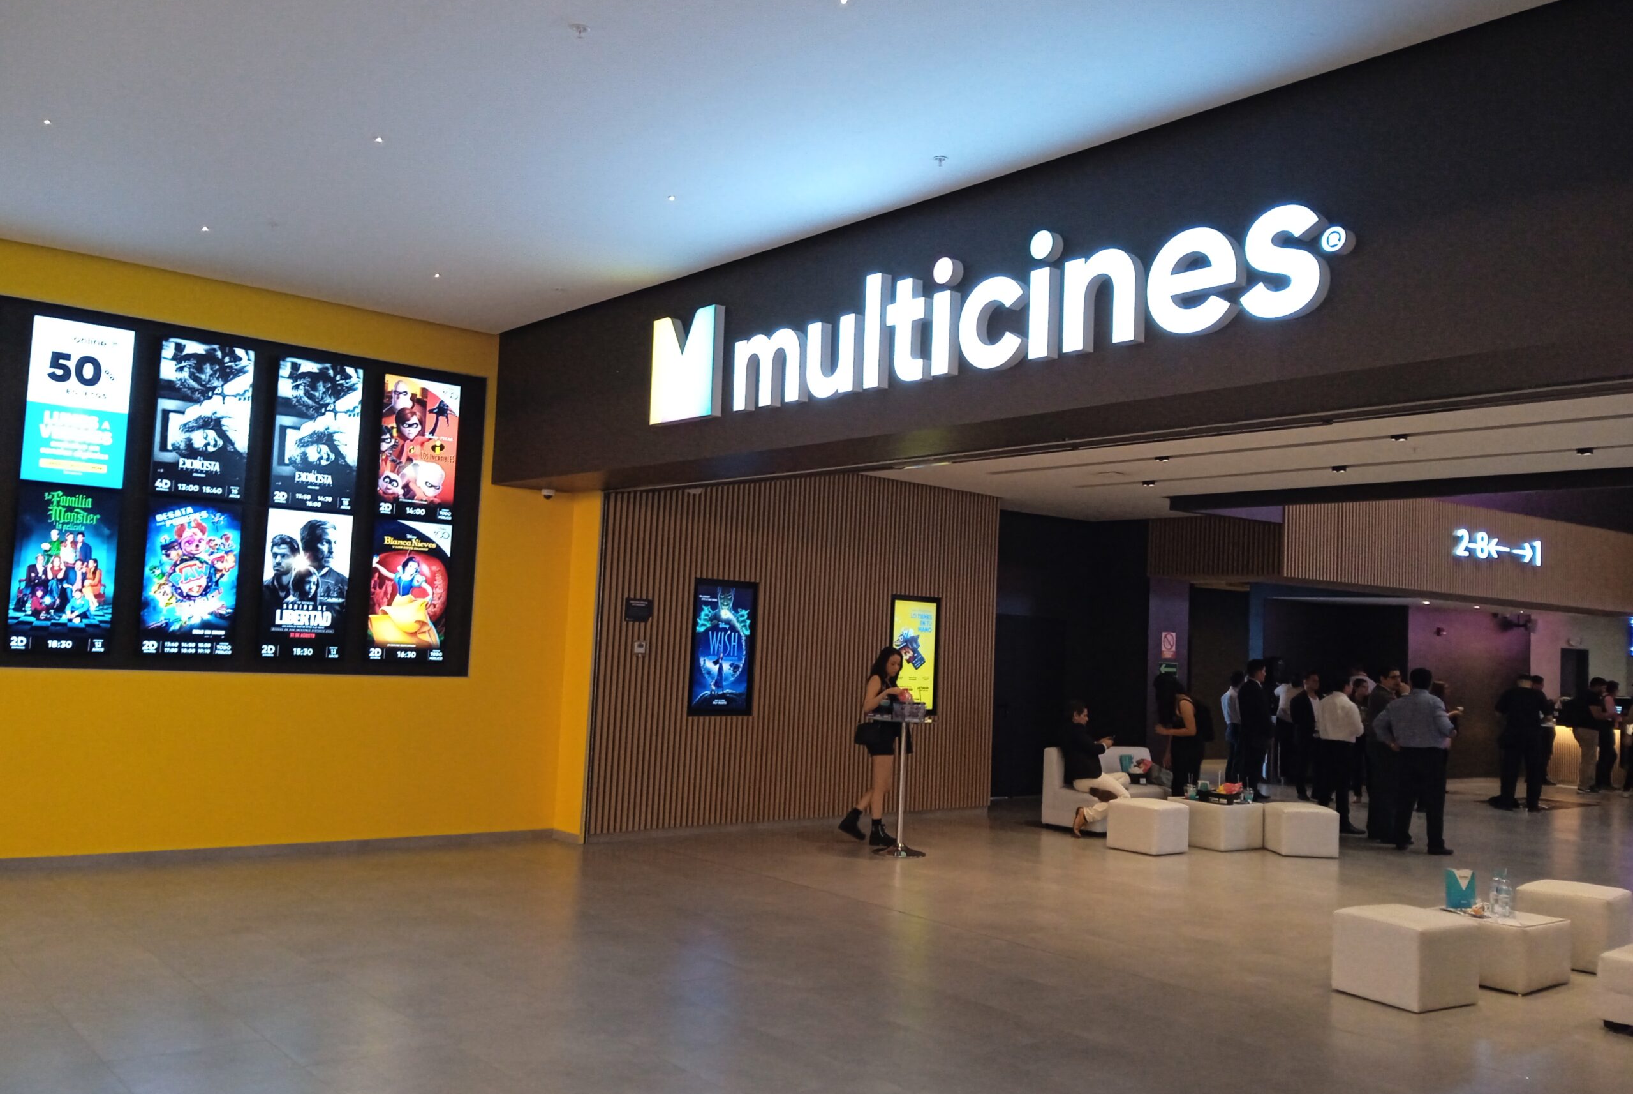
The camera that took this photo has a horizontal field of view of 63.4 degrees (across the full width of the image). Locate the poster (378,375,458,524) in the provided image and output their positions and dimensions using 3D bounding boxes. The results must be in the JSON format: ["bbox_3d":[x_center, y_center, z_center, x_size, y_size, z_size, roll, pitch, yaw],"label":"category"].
[{"bbox_3d":[-3.033,-0.745,10.117,0.610,1.070,0.060,6,-5,-40],"label":"poster"}]

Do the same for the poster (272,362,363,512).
[{"bbox_3d":[-3.702,-0.824,9.804,0.605,1.080,0.060,6,-5,-38],"label":"poster"}]

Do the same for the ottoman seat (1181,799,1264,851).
[{"bbox_3d":[3.635,2.515,12.030,0.580,0.410,0.570,5,-5,-36],"label":"ottoman seat"}]

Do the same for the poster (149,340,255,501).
[{"bbox_3d":[-4.221,-0.865,9.111,0.610,1.070,0.060,6,-5,-40],"label":"poster"}]

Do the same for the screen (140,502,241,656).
[{"bbox_3d":[-4.365,0.235,9.242,0.605,1.080,0.060,6,-5,-38],"label":"screen"}]

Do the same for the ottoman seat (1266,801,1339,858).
[{"bbox_3d":[4.413,2.571,12.011,0.480,0.420,0.480,3,-4,-3],"label":"ottoman seat"}]

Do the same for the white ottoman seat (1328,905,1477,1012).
[{"bbox_3d":[3.069,2.130,6.885,0.500,0.425,0.500,5,-5,-32],"label":"white ottoman seat"}]

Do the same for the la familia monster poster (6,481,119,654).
[{"bbox_3d":[-4.861,0.151,8.536,0.610,1.070,0.060,6,-5,-40],"label":"la familia monster poster"}]

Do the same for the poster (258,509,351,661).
[{"bbox_3d":[-3.754,0.277,9.730,0.605,1.080,0.060,6,-5,-38],"label":"poster"}]

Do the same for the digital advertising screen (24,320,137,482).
[{"bbox_3d":[-4.924,-0.955,8.829,0.605,1.080,0.060,6,-5,-38],"label":"digital advertising screen"}]

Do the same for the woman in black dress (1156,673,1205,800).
[{"bbox_3d":[3.871,2.114,13.962,0.500,1.540,0.460,2,-4,12],"label":"woman in black dress"}]

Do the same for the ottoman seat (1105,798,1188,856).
[{"bbox_3d":[2.910,2.460,11.592,0.490,0.410,0.500,6,-5,-41],"label":"ottoman seat"}]

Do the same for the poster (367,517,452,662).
[{"bbox_3d":[-3.088,0.349,10.036,0.610,1.070,0.060,6,-5,-40],"label":"poster"}]

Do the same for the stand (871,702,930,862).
[{"bbox_3d":[0.717,1.930,11.013,0.490,1.220,0.480,3,-4,0],"label":"stand"}]

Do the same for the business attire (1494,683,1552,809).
[{"bbox_3d":[9.015,2.527,16.832,0.660,1.580,0.380,1,-4,28],"label":"business attire"}]

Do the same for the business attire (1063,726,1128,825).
[{"bbox_3d":[2.676,2.193,12.650,0.600,0.950,0.500,1,-4,20],"label":"business attire"}]

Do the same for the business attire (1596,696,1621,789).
[{"bbox_3d":[12.220,2.974,20.384,0.340,1.450,0.420,2,-4,6],"label":"business attire"}]

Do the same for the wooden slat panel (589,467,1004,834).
[{"bbox_3d":[0.025,0.900,12.249,4.780,3.200,0.080,6,-5,-40],"label":"wooden slat panel"}]

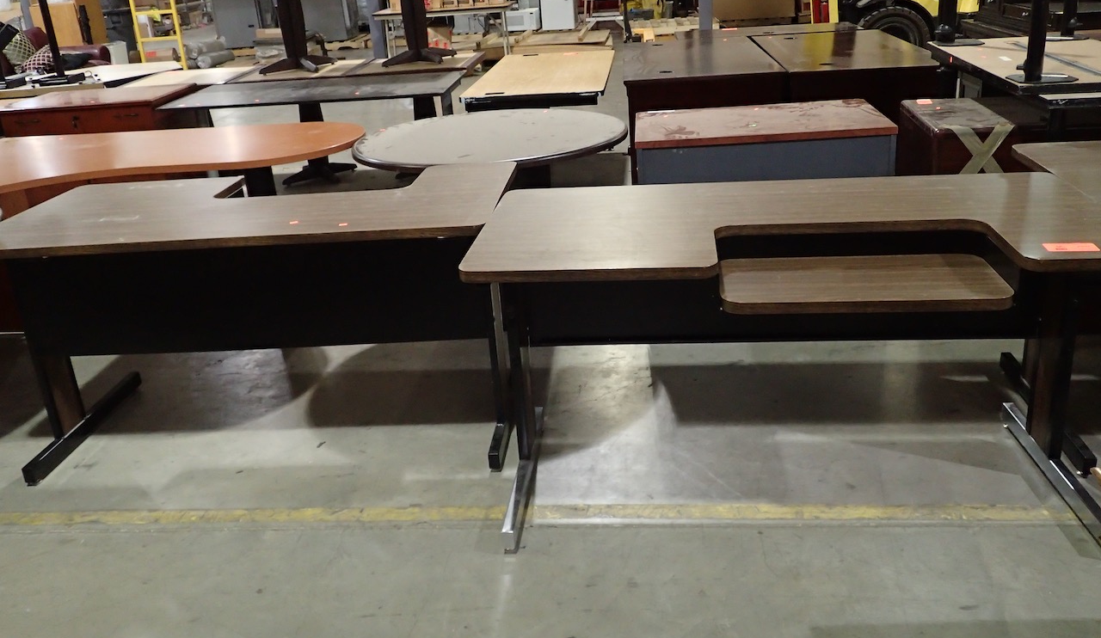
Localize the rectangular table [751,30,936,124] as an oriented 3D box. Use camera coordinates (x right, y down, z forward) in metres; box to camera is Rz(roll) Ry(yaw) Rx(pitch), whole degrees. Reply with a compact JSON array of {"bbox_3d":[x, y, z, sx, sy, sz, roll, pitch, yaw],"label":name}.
[{"bbox_3d":[1.615,-1.137,5.365,0.780,0.745,1.581,-2,22,6],"label":"rectangular table"}]

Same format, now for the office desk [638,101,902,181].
[{"bbox_3d":[0.792,-0.401,3.700,0.895,0.745,0.536,-2,22,6],"label":"office desk"}]

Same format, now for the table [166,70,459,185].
[{"bbox_3d":[-1.212,-0.880,5.222,1.477,0.745,0.758,-2,22,5],"label":"table"}]

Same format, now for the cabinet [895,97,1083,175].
[{"bbox_3d":[1.740,-0.448,3.778,0.620,0.740,0.580,-1,22,7],"label":"cabinet"}]

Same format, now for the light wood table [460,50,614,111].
[{"bbox_3d":[0.010,-1.003,5.313,0.677,0.745,1.573,-1,22,6],"label":"light wood table"}]

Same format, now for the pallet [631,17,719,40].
[{"bbox_3d":[1.745,-4.107,13.442,1.200,0.140,1.070,-1,22,7],"label":"pallet"}]

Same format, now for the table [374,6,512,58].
[{"bbox_3d":[-1.172,-3.120,10.794,1.530,0.740,0.740,-1,22,8],"label":"table"}]

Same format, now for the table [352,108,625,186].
[{"bbox_3d":[-0.220,-0.416,4.037,1.100,0.740,1.100,-3,22,4],"label":"table"}]

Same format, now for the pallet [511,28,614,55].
[{"bbox_3d":[0.221,-3.694,12.707,1.250,0.170,1.450,0,23,9],"label":"pallet"}]

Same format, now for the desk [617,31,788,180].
[{"bbox_3d":[0.882,-1.215,5.796,0.830,0.740,1.640,-2,22,6],"label":"desk"}]

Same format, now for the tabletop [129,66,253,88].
[{"bbox_3d":[-2.336,-1.277,6.499,0.740,0.740,0.800,-1,22,7],"label":"tabletop"}]

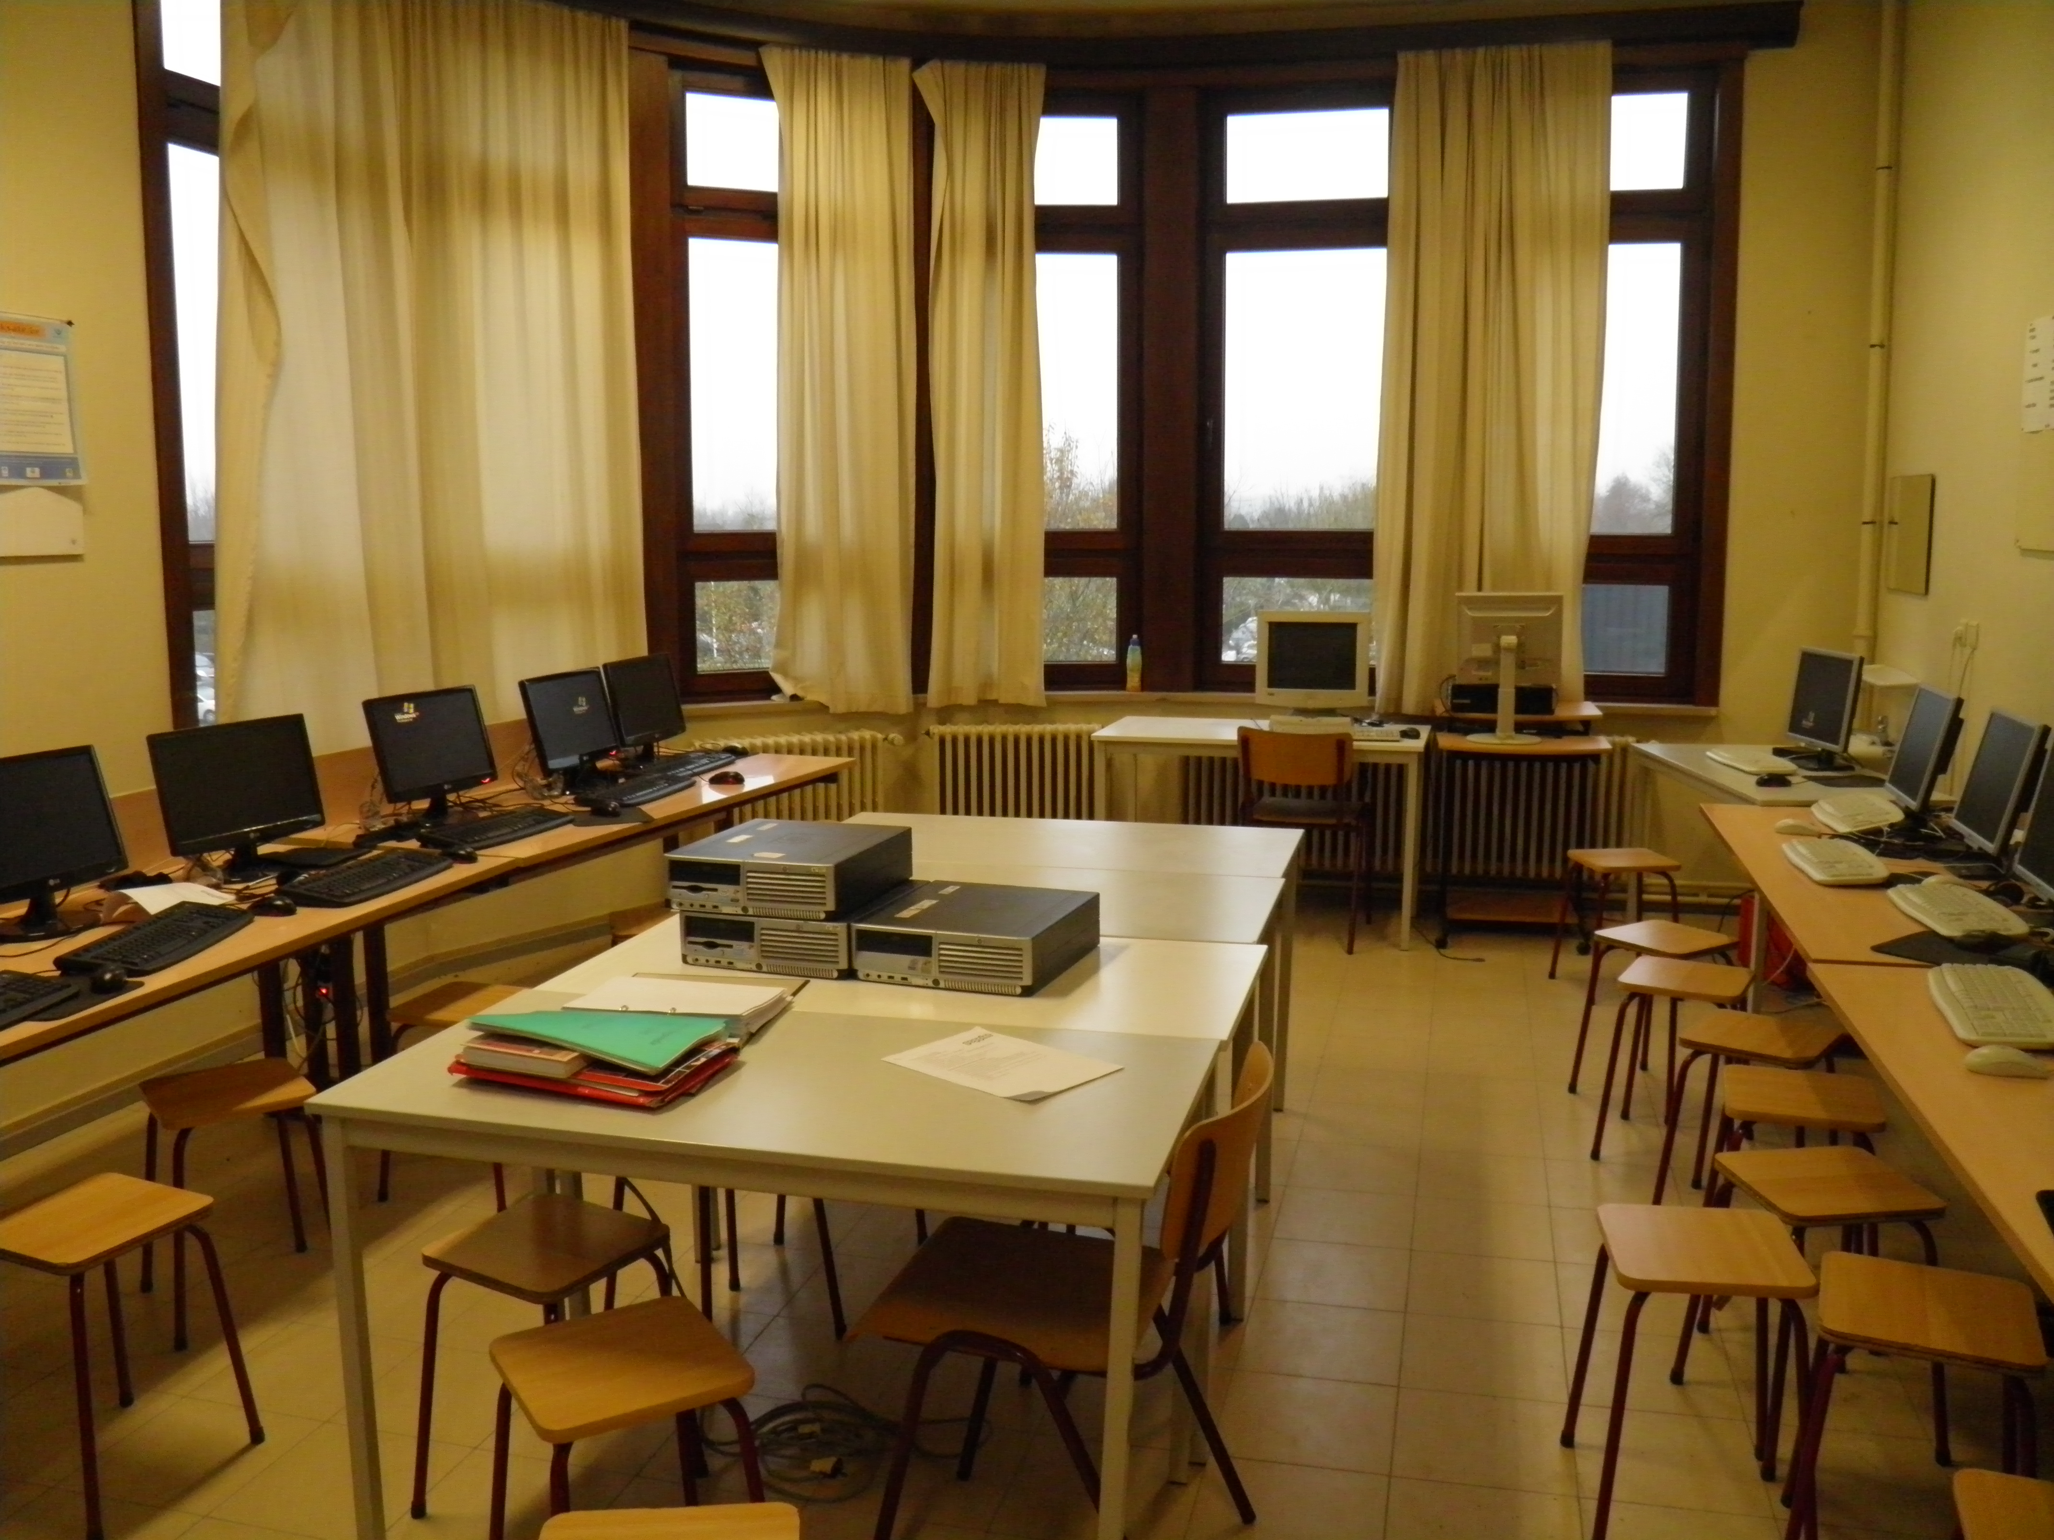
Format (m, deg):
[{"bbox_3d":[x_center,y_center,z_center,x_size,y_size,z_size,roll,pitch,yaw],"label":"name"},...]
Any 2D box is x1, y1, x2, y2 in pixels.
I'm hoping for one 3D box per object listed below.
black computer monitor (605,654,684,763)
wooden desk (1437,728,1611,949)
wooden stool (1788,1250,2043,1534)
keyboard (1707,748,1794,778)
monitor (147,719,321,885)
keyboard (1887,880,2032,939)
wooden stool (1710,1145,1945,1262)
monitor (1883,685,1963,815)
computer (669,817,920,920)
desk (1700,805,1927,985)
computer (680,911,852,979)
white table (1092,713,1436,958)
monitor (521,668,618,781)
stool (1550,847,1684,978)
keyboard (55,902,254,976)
[{"bbox_3d":[-1.279,-0.192,5.576,0.170,0.365,0.440,3,9,16],"label":"black computer monitor"},{"bbox_3d":[1.894,0.240,6.429,0.640,0.770,0.540,2,9,9],"label":"wooden desk"},{"bbox_3d":[1.318,1.008,2.469,0.330,0.448,0.330,4,10,25],"label":"wooden stool"},{"bbox_3d":[2.368,-0.032,5.438,0.165,0.028,0.450,-2,8,7],"label":"keyboard"},{"bbox_3d":[-1.860,0.068,3.909,0.175,0.350,0.442,3,9,23],"label":"monitor"},{"bbox_3d":[1.916,0.282,3.432,0.165,0.028,0.440,-5,7,14],"label":"keyboard"},{"bbox_3d":[1.385,0.939,2.921,0.330,0.448,0.330,0,9,-5],"label":"wooden stool"},{"bbox_3d":[2.319,-0.017,4.272,0.200,0.380,0.373,2,9,15],"label":"monitor"},{"bbox_3d":[-0.447,0.186,3.193,0.338,0.100,0.379,2,9,17],"label":"computer"},{"bbox_3d":[2.081,0.615,3.895,0.780,0.753,1.735,2,9,15],"label":"desk"},{"bbox_3d":[-0.415,0.290,3.178,0.338,0.100,0.379,3,9,19],"label":"computer"},{"bbox_3d":[0.924,0.225,6.509,1.210,0.766,0.620,3,9,15],"label":"white table"},{"bbox_3d":[-1.383,-0.118,5.068,0.190,0.365,0.440,2,9,18],"label":"monitor"},{"bbox_3d":[1.984,0.517,5.542,0.330,0.450,0.330,-1,9,-4],"label":"stool"},{"bbox_3d":[-1.648,0.322,3.174,0.165,0.035,0.450,0,8,2],"label":"keyboard"}]

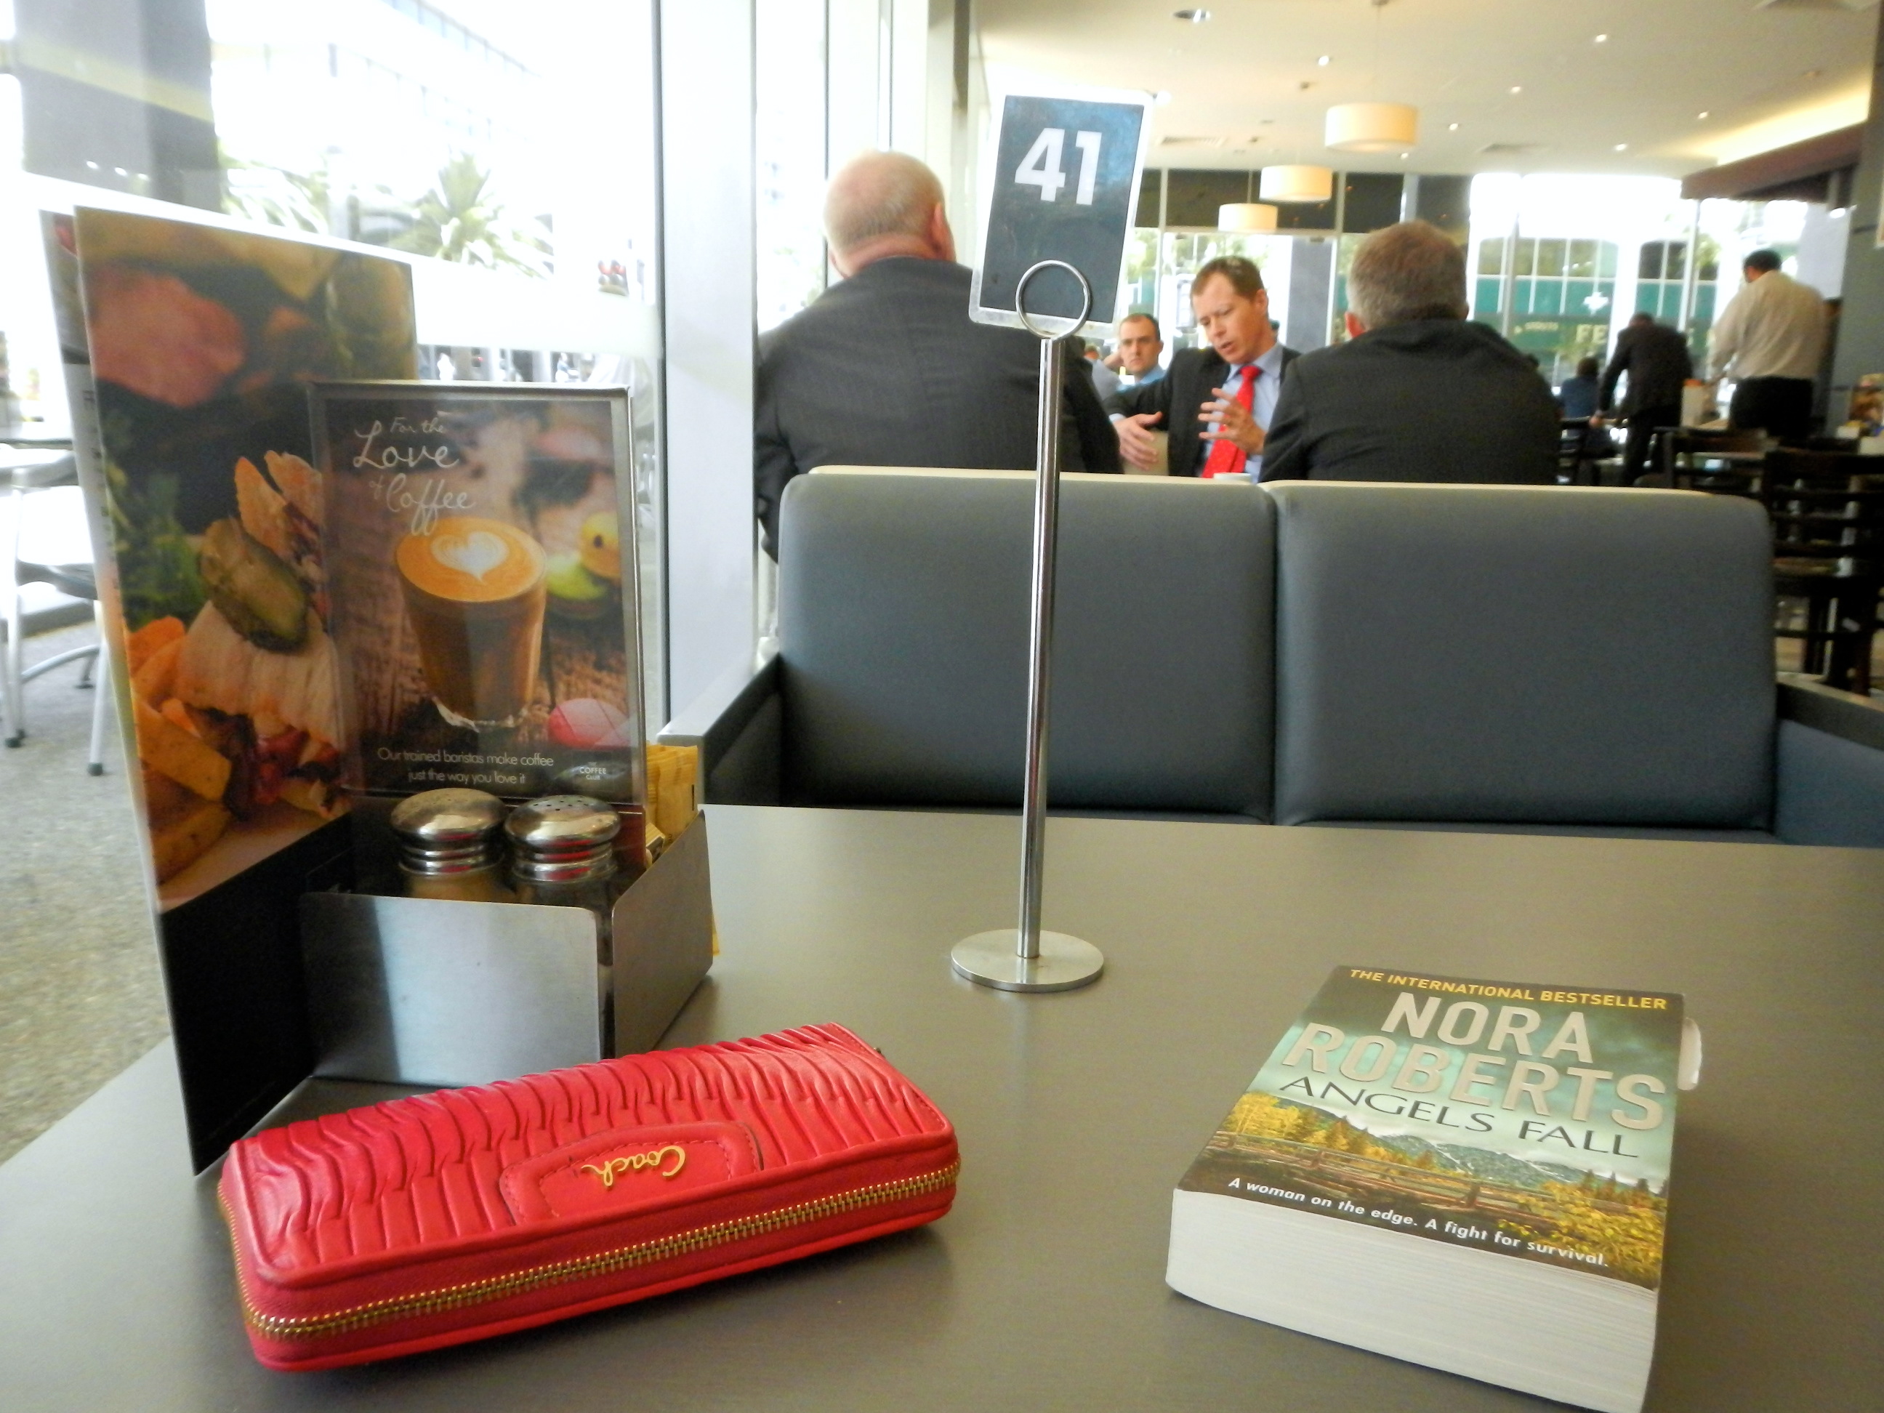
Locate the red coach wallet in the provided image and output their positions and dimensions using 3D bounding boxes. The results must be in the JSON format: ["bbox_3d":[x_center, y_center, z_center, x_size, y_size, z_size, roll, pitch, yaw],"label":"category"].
[{"bbox_3d":[-0.104,0.140,0.456,0.194,0.027,0.093,-5,13,-25],"label":"red coach wallet"}]

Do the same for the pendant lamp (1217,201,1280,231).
[{"bbox_3d":[2.283,-3.644,11.364,0.450,0.170,0.450,1,12,0],"label":"pendant lamp"}]

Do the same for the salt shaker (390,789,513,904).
[{"bbox_3d":[-0.179,0.081,0.559,0.044,0.092,0.044,1,12,0],"label":"salt shaker"}]

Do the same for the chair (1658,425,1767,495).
[{"bbox_3d":[3.138,-0.726,6.376,0.440,0.860,0.480,2,12,6],"label":"chair"}]

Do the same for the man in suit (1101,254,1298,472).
[{"bbox_3d":[0.582,-0.343,3.298,0.550,1.290,0.750,3,12,8],"label":"man in suit"}]

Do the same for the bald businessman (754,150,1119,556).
[{"bbox_3d":[0.018,-0.163,2.346,0.540,1.310,0.750,2,12,6],"label":"bald businessman"}]

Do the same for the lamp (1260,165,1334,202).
[{"bbox_3d":[2.127,-3.132,9.136,0.450,0.170,0.450,1,12,0],"label":"lamp"}]

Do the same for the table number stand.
[{"bbox_3d":[0.040,-0.033,0.634,0.067,0.296,0.067,1,12,0],"label":"table number stand"}]

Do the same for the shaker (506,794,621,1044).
[{"bbox_3d":[-0.137,0.082,0.554,0.044,0.092,0.044,1,12,0],"label":"shaker"}]

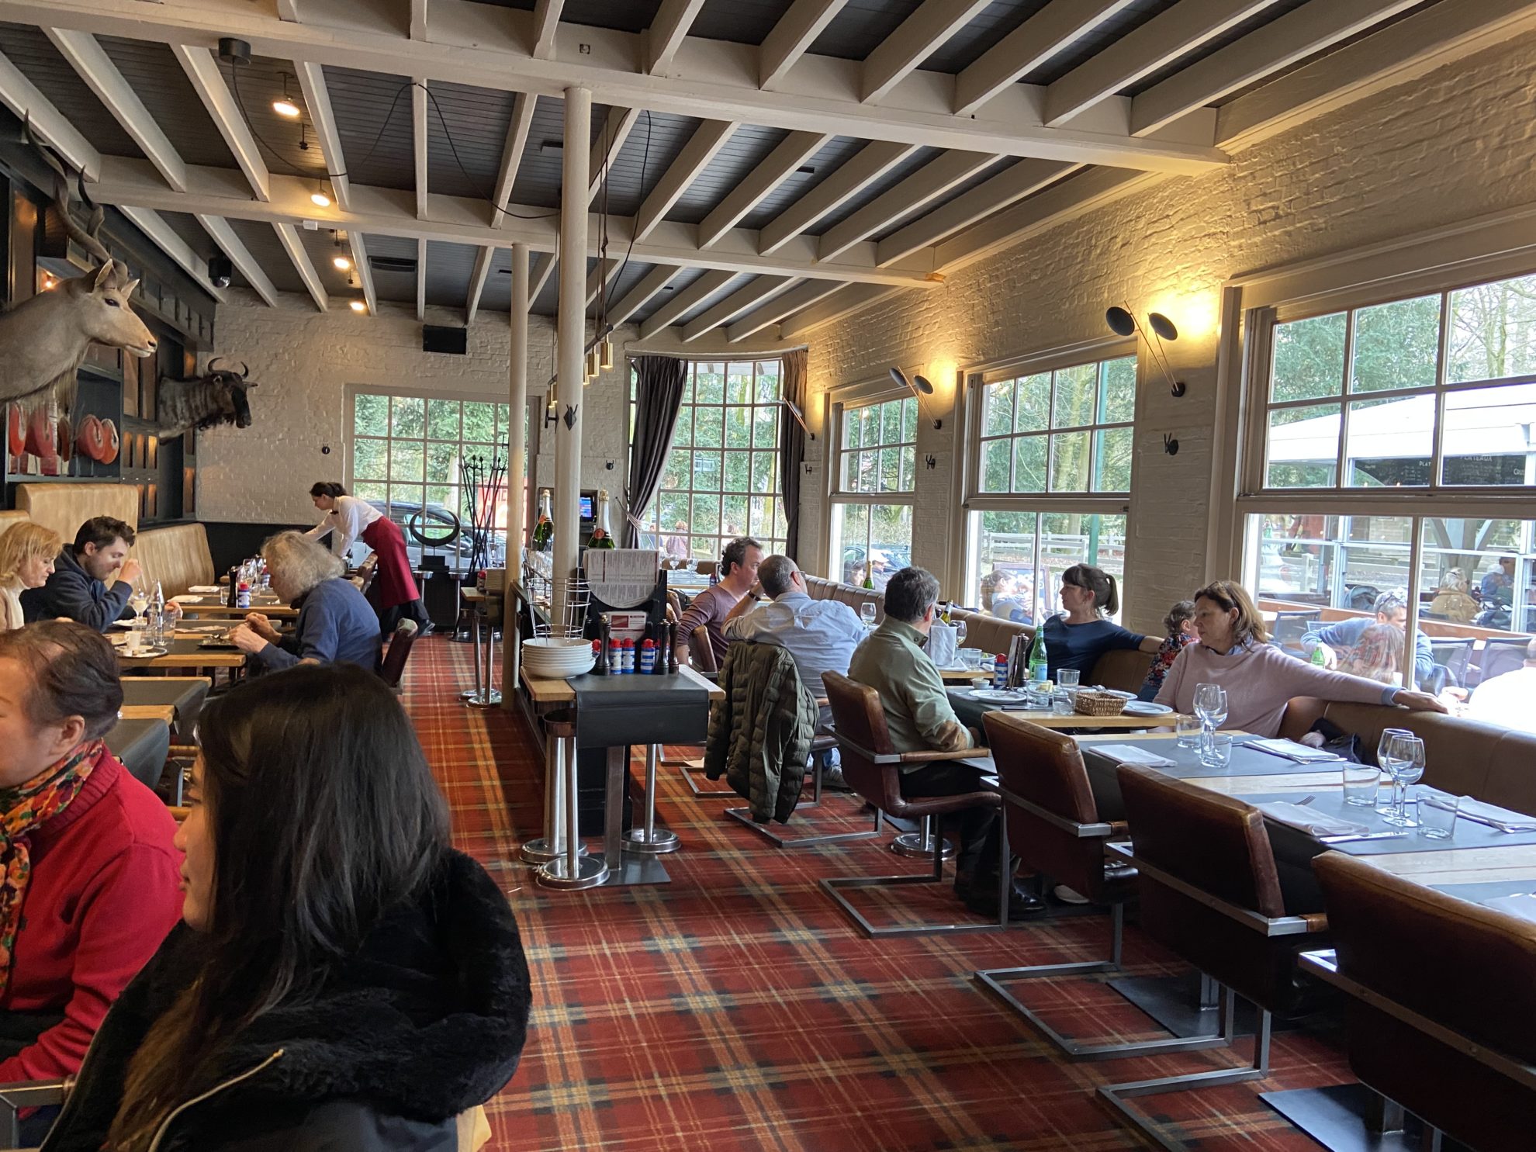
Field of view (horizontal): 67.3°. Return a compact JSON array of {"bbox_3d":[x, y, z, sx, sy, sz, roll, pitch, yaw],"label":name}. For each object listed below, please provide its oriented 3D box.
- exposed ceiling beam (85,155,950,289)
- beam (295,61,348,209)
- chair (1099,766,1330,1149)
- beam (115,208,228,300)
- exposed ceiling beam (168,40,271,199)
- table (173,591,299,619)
[{"bbox_3d":[-1.443,-2.379,7.935,5.802,0.252,0.252,1,4,-17],"label":"exposed ceiling beam"},{"bbox_3d":[-2.238,-2.259,5.859,0.060,0.177,2.736,1,4,-17],"label":"beam"},{"bbox_3d":[1.167,0.906,2.706,0.550,0.845,0.554,1,4,-17],"label":"chair"},{"bbox_3d":[-4.614,-2.545,9.042,0.060,0.177,4.133,1,4,-17],"label":"beam"},{"bbox_3d":[-2.778,-2.350,5.921,0.053,0.178,2.864,1,4,-17],"label":"exposed ceiling beam"},{"bbox_3d":[-3.154,0.531,6.886,0.700,0.750,0.700,1,4,-17],"label":"table"}]

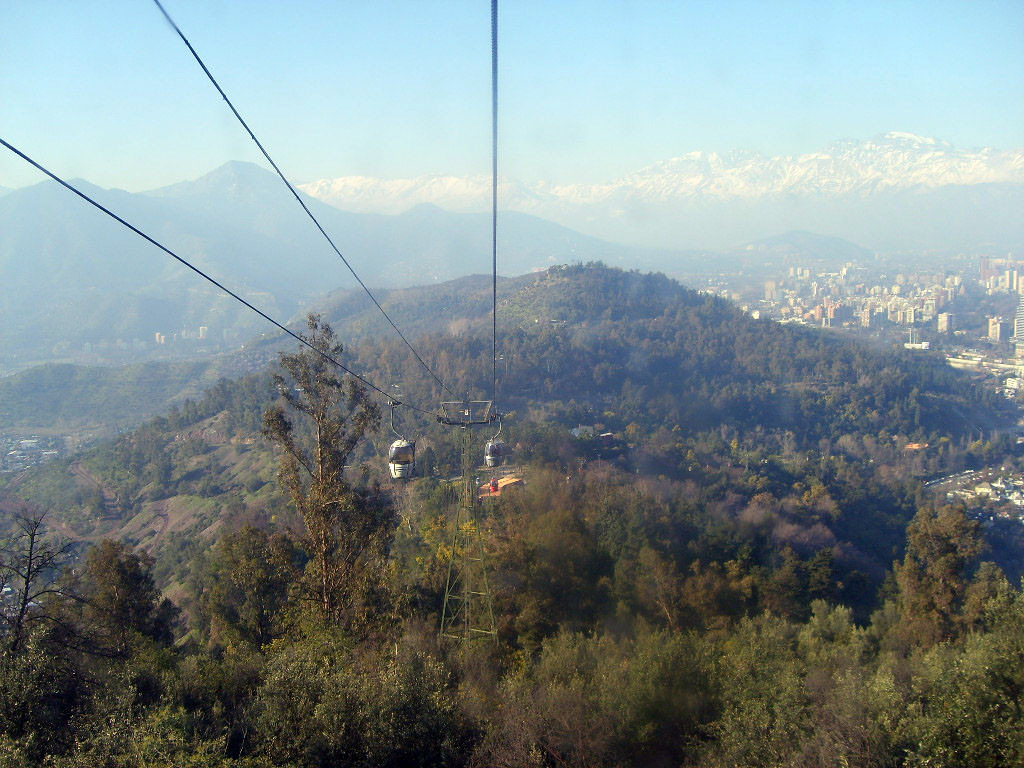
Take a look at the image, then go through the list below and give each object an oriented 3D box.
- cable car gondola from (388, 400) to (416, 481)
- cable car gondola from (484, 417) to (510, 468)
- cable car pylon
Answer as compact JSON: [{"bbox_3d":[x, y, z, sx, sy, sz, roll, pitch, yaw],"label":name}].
[{"bbox_3d":[-4.993,2.564,46.921,1.250,3.450,1.550,0,7,-1],"label":"cable car gondola"},{"bbox_3d":[-1.178,3.909,69.924,1.270,3.450,1.550,0,7,-1],"label":"cable car gondola"},{"bbox_3d":[-3.305,10.375,77.161,4.400,18.067,4.000,0,-2,-1],"label":"cable car pylon"}]

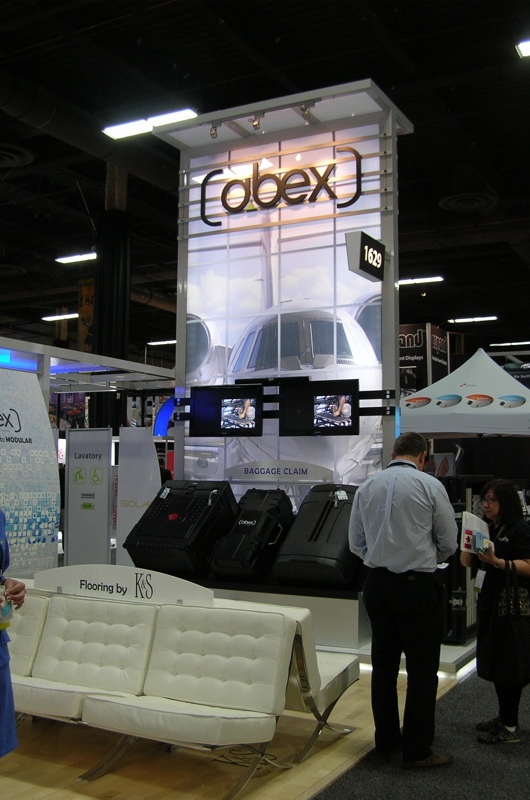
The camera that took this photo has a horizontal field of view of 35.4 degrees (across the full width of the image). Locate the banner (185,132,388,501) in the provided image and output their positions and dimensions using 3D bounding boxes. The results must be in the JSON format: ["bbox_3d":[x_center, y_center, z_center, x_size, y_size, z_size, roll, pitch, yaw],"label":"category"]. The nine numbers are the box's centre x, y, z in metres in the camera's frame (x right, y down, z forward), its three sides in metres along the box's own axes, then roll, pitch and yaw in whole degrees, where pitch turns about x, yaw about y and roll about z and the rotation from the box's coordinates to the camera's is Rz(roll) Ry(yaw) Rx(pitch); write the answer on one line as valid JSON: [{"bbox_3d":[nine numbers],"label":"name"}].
[{"bbox_3d":[0.154,-0.746,8.726,2.396,3.891,0.119,-2,-6,28],"label":"banner"}]

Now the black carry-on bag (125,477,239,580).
[{"bbox_3d":[-0.815,1.284,8.411,0.740,0.389,0.942,-2,35,28],"label":"black carry-on bag"}]

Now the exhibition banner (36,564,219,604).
[{"bbox_3d":[-0.896,1.105,5.095,1.378,0.170,0.025,-2,-6,28],"label":"exhibition banner"}]

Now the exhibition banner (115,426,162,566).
[{"bbox_3d":[-1.310,1.311,8.743,0.609,2.048,0.050,-2,-6,28],"label":"exhibition banner"}]

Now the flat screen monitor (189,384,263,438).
[{"bbox_3d":[-0.389,0.121,8.803,0.883,0.541,0.099,-2,-6,28],"label":"flat screen monitor"}]

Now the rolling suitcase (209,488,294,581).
[{"bbox_3d":[-0.128,1.304,8.110,0.474,0.248,0.953,-3,34,27],"label":"rolling suitcase"}]

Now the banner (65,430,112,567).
[{"bbox_3d":[-1.885,1.326,8.903,0.617,2.034,0.059,-2,-6,28],"label":"banner"}]

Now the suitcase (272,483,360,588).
[{"bbox_3d":[0.599,1.241,7.711,0.624,0.316,1.002,-2,35,28],"label":"suitcase"}]

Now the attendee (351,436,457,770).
[{"bbox_3d":[0.783,1.093,4.730,0.505,1.812,0.376,-4,-6,40],"label":"attendee"}]

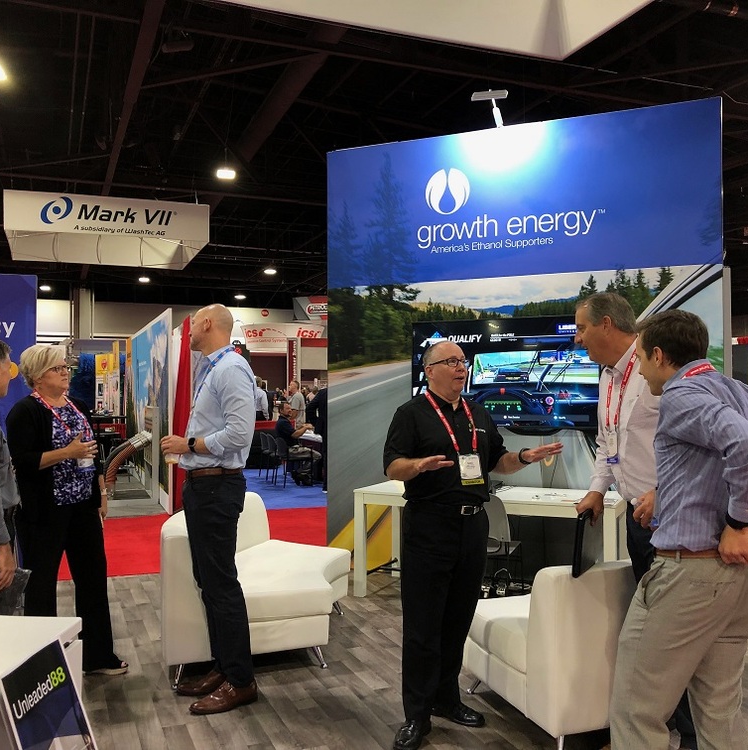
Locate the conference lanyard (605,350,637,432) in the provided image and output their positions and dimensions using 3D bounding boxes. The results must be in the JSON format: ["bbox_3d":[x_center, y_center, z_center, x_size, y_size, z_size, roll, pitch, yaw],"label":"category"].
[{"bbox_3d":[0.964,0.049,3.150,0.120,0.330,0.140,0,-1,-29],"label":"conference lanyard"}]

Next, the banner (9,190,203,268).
[{"bbox_3d":[-6.889,-3.629,20.695,4.460,0.874,4.549,0,-1,-22],"label":"banner"}]

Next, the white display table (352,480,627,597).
[{"bbox_3d":[0.828,1.210,5.725,1.820,0.752,0.680,-1,-1,26],"label":"white display table"}]

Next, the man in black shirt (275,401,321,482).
[{"bbox_3d":[-1.155,1.026,12.390,0.720,1.280,0.520,0,-1,-18],"label":"man in black shirt"}]

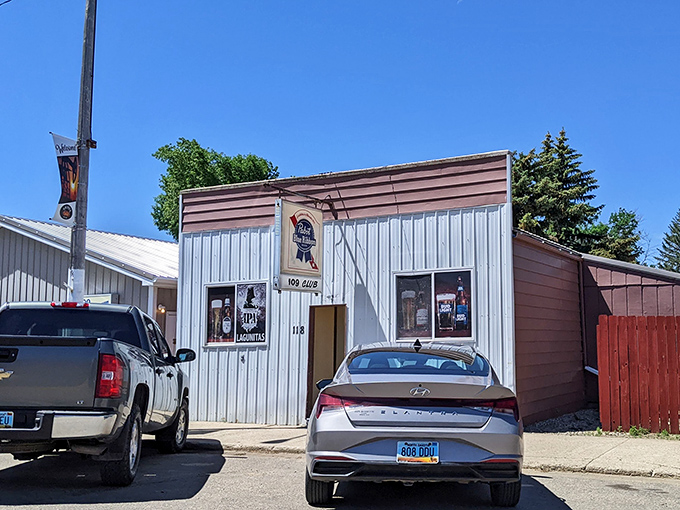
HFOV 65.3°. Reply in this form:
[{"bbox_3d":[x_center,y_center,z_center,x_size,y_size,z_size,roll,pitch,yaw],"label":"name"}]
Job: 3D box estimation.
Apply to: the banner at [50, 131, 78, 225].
[{"bbox_3d":[-5.263,-1.429,10.060,0.070,1.690,0.620,-2,-9,19],"label":"banner"}]

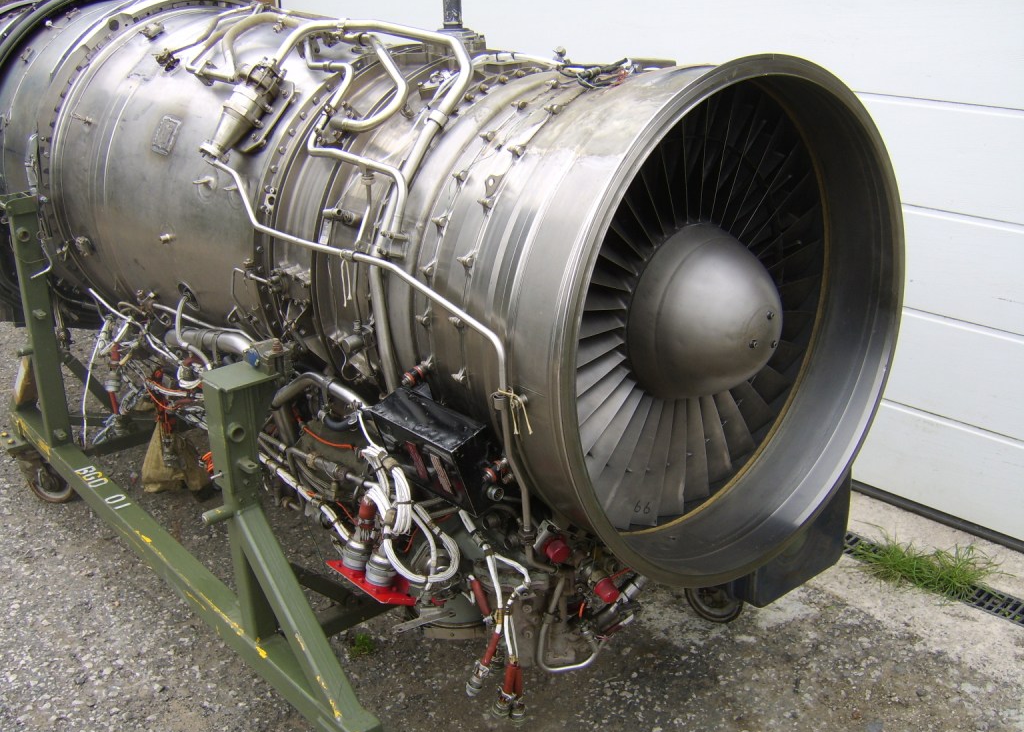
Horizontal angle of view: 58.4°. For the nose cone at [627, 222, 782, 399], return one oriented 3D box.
[{"bbox_3d":[0.255,-0.050,1.084,0.220,0.220,0.116,-10,21,-36],"label":"nose cone"}]

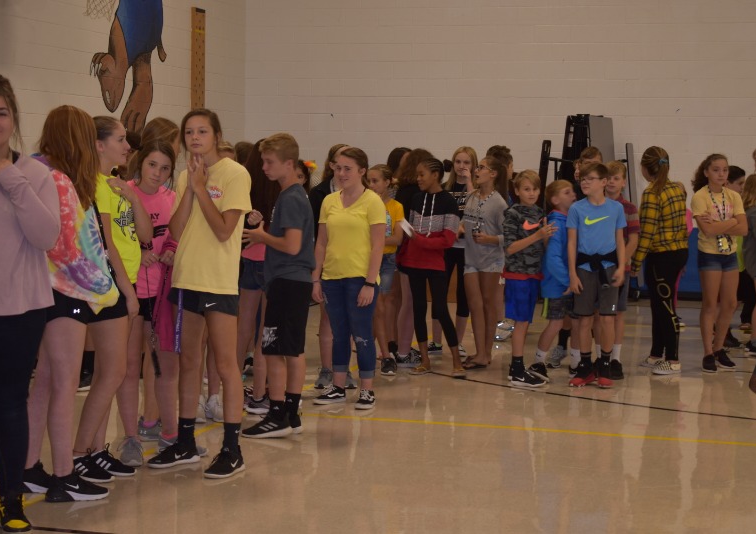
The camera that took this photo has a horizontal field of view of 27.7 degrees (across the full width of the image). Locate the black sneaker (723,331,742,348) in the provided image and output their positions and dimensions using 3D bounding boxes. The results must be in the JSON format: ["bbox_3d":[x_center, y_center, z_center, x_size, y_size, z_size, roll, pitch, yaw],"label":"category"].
[{"bbox_3d":[2.870,0.603,12.553,0.250,0.100,0.090,1,4,2],"label":"black sneaker"}]

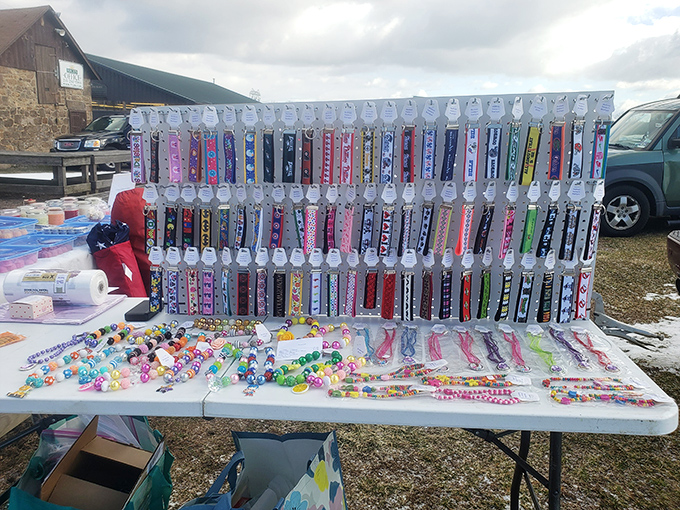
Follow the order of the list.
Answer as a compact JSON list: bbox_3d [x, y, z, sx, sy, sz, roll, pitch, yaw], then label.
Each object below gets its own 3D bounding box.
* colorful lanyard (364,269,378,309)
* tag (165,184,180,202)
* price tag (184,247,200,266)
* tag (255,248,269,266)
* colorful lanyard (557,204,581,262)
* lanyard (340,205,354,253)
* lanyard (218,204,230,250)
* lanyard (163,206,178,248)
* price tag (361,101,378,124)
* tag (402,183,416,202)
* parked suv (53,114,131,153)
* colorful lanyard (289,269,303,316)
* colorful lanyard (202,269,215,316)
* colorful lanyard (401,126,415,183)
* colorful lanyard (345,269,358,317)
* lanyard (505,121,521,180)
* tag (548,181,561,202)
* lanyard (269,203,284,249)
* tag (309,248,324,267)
[{"bbox_3d":[0.087,0.096,1.427,0.034,0.118,0.012,1,13,7],"label":"colorful lanyard"},{"bbox_3d":[-0.464,-0.171,1.417,0.043,0.052,0.005,8,15,-9],"label":"tag"},{"bbox_3d":[-0.419,0.005,1.450,0.044,0.053,0.004,0,15,-12],"label":"price tag"},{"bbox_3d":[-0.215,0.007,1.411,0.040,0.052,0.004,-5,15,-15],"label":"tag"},{"bbox_3d":[0.582,-0.056,1.292,0.033,0.144,0.012,6,15,15],"label":"colorful lanyard"},{"bbox_3d":[0.023,-0.070,1.378,0.034,0.133,0.014,5,14,7],"label":"lanyard"},{"bbox_3d":[-0.323,-0.074,1.423,0.033,0.129,0.014,3,13,-7],"label":"lanyard"},{"bbox_3d":[-0.475,-0.076,1.434,0.032,0.142,0.014,5,14,-8],"label":"lanyard"},{"bbox_3d":[0.074,-0.351,1.272,0.043,0.058,0.005,0,14,5],"label":"price tag"},{"bbox_3d":[0.181,-0.162,1.336,0.043,0.052,0.003,-5,14,-20],"label":"tag"},{"bbox_3d":[-7.050,-3.780,17.100,1.900,1.800,4.870,5,14,21],"label":"parked suv"},{"bbox_3d":[-0.124,0.109,1.453,0.034,0.141,0.014,5,14,7],"label":"colorful lanyard"},{"bbox_3d":[-0.384,0.109,1.493,0.033,0.139,0.014,3,13,-3],"label":"colorful lanyard"},{"bbox_3d":[0.175,-0.255,1.297,0.033,0.142,0.014,1,13,5],"label":"colorful lanyard"},{"bbox_3d":[0.033,0.109,1.431,0.034,0.139,0.014,4,14,7],"label":"colorful lanyard"},{"bbox_3d":[0.419,-0.251,1.238,0.031,0.140,0.015,-5,16,-18],"label":"lanyard"},{"bbox_3d":[0.534,-0.158,1.272,0.043,0.057,0.005,-8,15,-22],"label":"tag"},{"bbox_3d":[-0.171,-0.076,1.383,0.032,0.122,0.015,5,15,6],"label":"lanyard"},{"bbox_3d":[-0.066,0.008,1.421,0.043,0.053,0.003,1,13,7],"label":"tag"}]

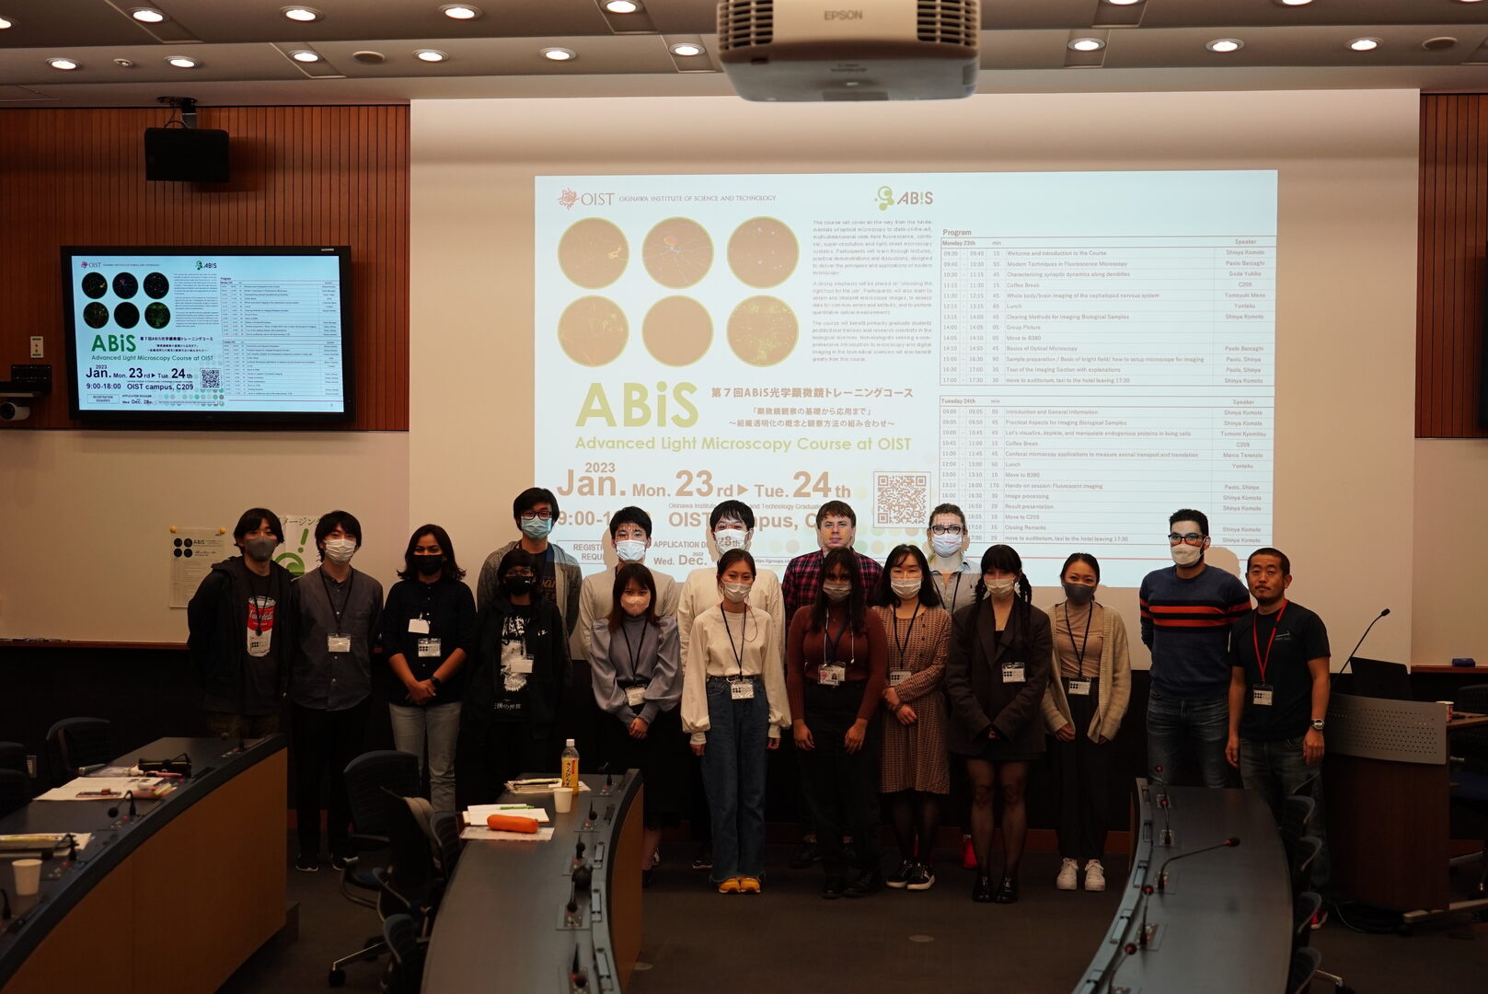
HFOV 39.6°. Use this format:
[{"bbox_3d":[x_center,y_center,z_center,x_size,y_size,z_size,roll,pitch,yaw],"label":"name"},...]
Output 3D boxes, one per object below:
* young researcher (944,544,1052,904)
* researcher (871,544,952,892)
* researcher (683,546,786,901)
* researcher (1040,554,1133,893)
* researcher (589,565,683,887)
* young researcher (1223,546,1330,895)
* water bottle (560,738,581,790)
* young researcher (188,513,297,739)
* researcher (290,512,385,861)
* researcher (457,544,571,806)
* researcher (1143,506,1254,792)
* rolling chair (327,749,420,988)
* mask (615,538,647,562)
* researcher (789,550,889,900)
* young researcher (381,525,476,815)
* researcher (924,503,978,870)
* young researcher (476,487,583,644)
[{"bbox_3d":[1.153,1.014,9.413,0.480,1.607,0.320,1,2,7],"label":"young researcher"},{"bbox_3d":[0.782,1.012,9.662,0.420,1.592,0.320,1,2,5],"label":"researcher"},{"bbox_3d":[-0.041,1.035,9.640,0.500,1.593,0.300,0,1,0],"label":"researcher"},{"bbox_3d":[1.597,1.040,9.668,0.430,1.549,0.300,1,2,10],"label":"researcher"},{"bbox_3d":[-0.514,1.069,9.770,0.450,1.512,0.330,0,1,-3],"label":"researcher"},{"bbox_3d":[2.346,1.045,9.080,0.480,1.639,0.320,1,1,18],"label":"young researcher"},{"bbox_3d":[-0.683,1.052,8.150,0.069,0.206,0.069,0,1,0],"label":"water bottle"},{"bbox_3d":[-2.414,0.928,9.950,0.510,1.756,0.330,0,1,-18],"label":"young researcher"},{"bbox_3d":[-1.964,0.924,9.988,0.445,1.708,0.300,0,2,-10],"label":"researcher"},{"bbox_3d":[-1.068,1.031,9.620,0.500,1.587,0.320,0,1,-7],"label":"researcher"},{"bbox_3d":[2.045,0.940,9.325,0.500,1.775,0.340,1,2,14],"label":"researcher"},{"bbox_3d":[-1.356,1.415,7.920,0.600,0.890,0.600,2,2,38],"label":"rolling chair"},{"bbox_3d":[-0.546,0.259,9.970,0.150,0.110,0.090,0,2,-3],"label":"mask"},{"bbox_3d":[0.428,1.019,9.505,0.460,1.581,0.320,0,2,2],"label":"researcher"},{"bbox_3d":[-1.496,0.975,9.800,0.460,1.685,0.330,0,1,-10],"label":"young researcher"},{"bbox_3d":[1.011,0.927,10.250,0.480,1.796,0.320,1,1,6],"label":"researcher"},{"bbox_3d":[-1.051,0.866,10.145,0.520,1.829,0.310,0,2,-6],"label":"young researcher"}]

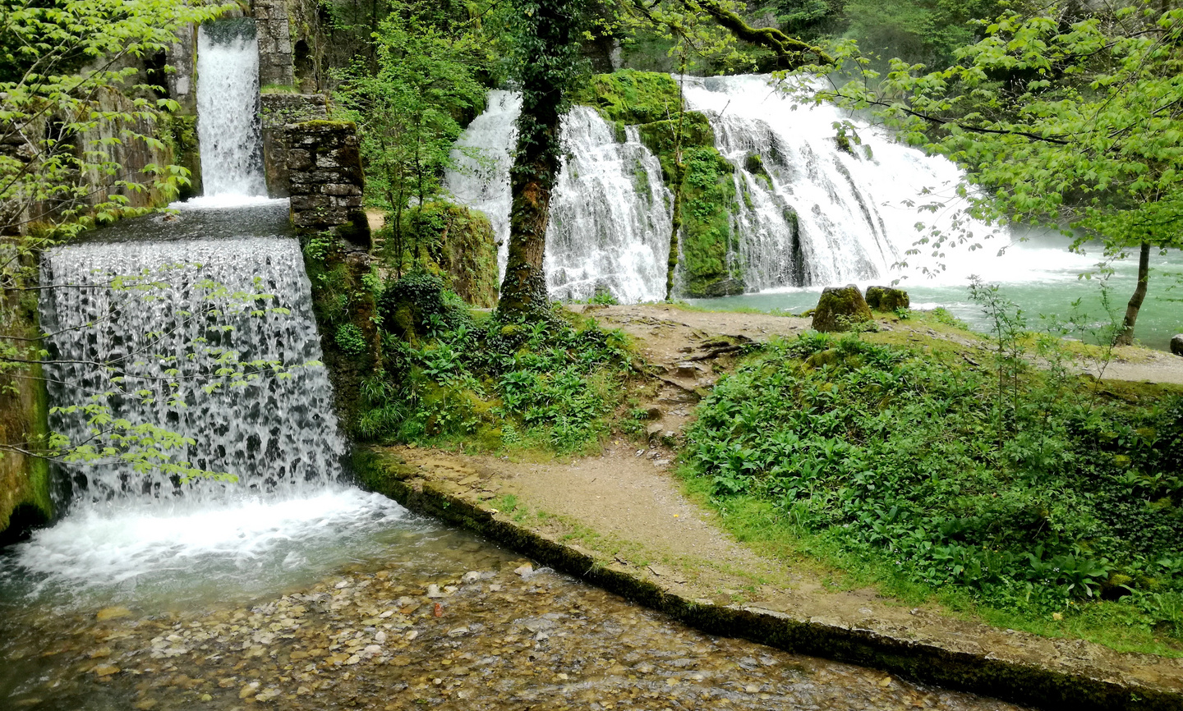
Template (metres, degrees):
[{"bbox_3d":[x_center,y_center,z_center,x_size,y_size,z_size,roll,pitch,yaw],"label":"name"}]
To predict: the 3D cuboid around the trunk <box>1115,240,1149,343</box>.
[{"bbox_3d":[7.745,-0.888,13.200,0.294,1.437,0.350,6,12,30],"label":"trunk"}]

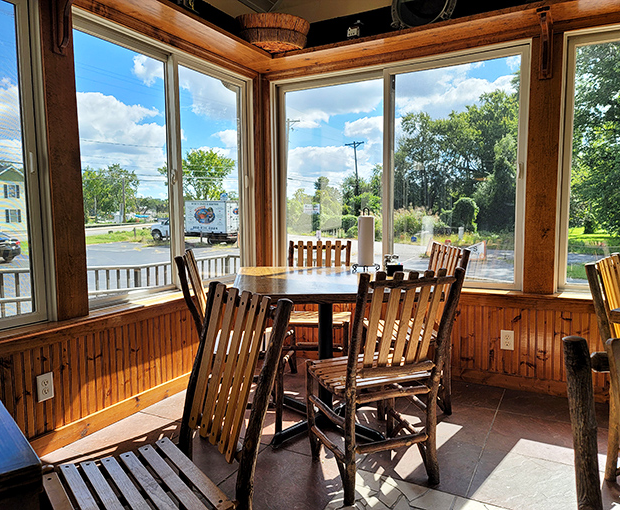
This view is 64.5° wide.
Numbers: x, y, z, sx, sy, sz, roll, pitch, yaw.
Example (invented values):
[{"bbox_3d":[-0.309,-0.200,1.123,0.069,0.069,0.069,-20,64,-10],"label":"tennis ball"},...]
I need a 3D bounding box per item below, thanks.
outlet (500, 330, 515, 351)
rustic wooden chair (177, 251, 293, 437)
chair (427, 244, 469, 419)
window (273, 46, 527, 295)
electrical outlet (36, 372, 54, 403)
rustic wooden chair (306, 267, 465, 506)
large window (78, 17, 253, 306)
[{"bbox_3d":[1.188,0.513,2.949,0.071,0.115,0.008,2,5,28],"label":"outlet"},{"bbox_3d":[-0.388,0.419,2.530,0.524,0.888,0.439,-1,5,-6],"label":"rustic wooden chair"},{"bbox_3d":[0.550,0.393,2.743,0.524,0.888,0.439,-2,5,-14],"label":"chair"},{"bbox_3d":[0.511,-0.529,3.279,1.725,1.439,0.100,2,5,28],"label":"window"},{"bbox_3d":[-1.184,0.593,2.200,0.008,0.115,0.071,2,5,28],"label":"electrical outlet"},{"bbox_3d":[0.277,0.461,1.960,0.439,0.888,0.524,-2,5,-21],"label":"rustic wooden chair"},{"bbox_3d":[-0.792,-0.493,2.997,0.100,1.448,1.520,2,5,28],"label":"large window"}]

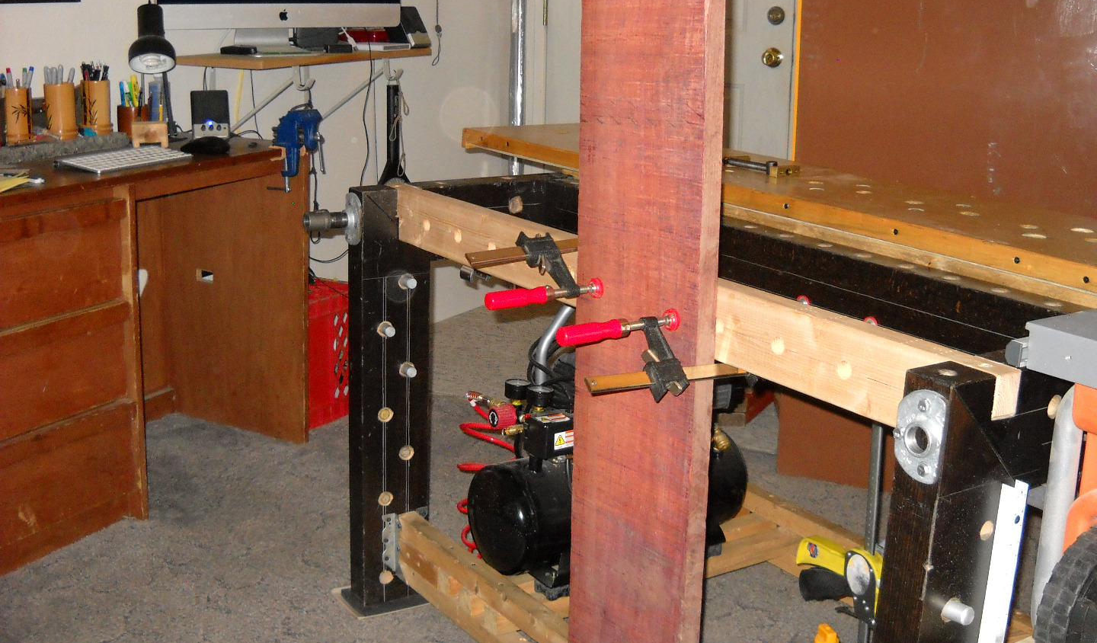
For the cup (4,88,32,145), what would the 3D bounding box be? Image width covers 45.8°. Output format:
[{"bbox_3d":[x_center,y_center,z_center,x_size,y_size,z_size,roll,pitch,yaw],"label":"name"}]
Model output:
[{"bbox_3d":[-1.093,-0.425,2.680,0.059,0.112,0.059,9,16,25],"label":"cup"}]

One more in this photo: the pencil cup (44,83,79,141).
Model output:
[{"bbox_3d":[-1.041,-0.448,2.775,0.068,0.114,0.068,9,16,25],"label":"pencil cup"}]

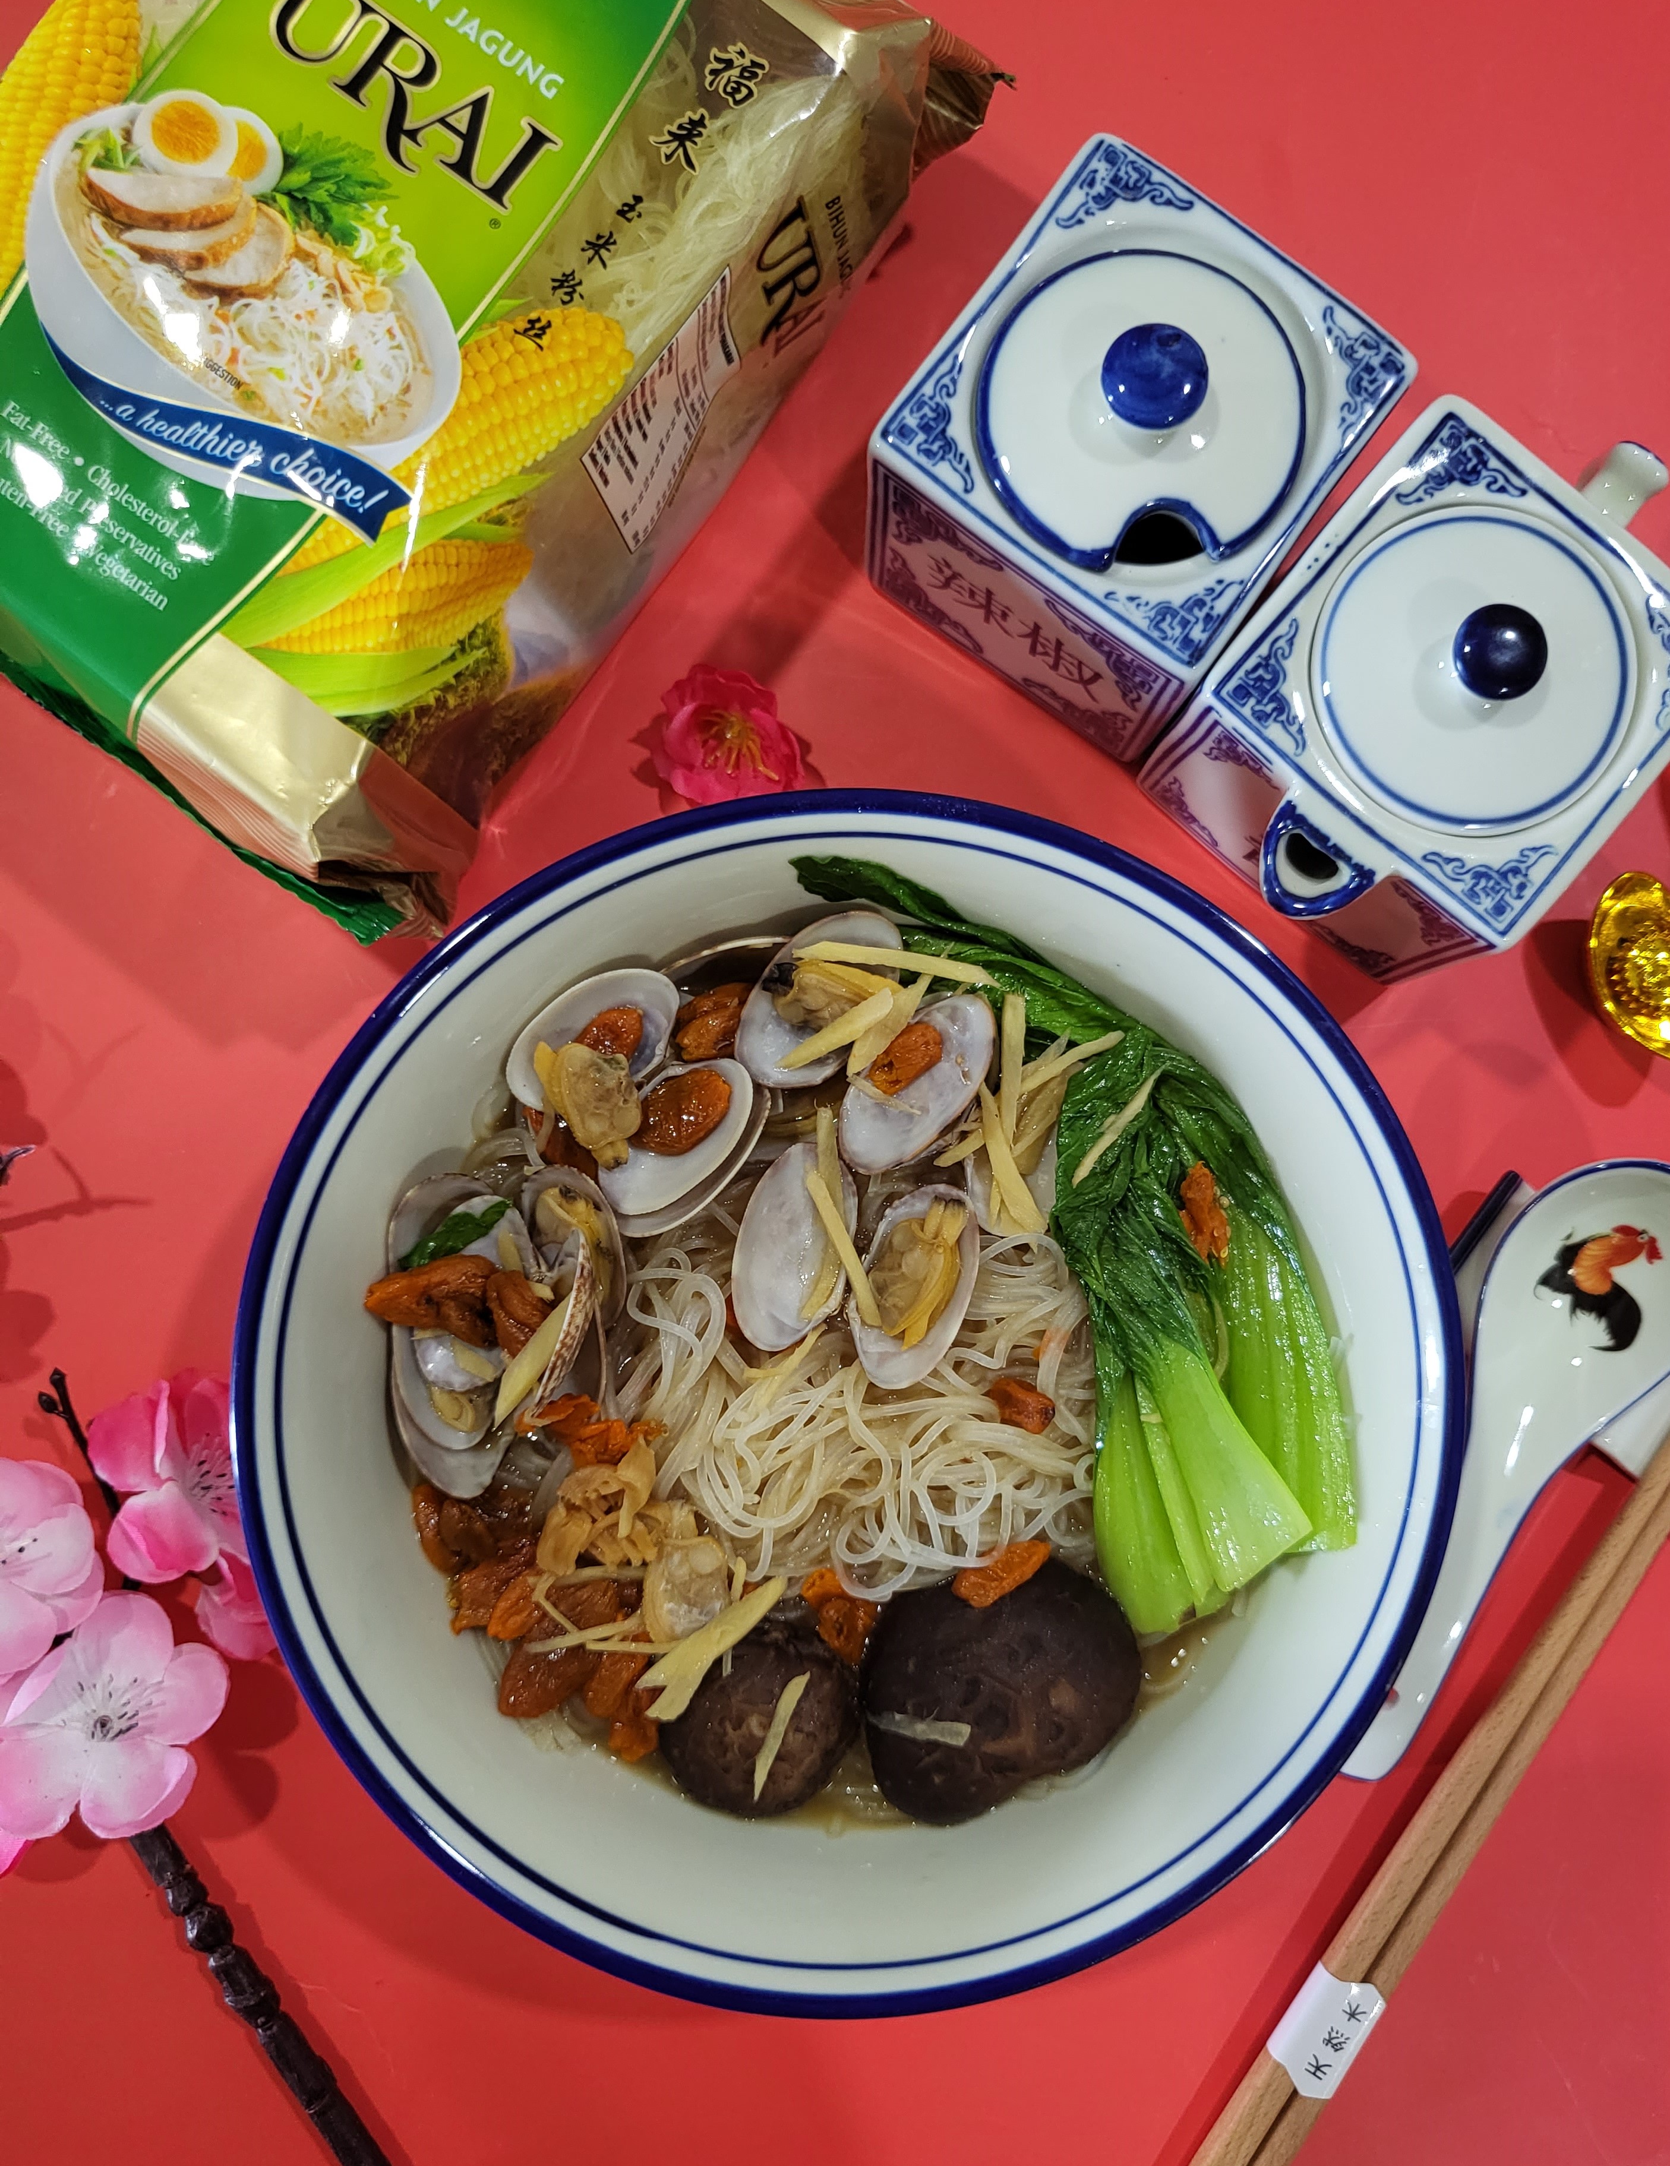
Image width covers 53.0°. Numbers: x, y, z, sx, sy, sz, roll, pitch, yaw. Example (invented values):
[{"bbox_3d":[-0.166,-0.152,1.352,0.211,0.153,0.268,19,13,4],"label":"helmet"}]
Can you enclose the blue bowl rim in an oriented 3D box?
[{"bbox_3d":[0.003,0.053,0.308,0.201,0.070,0.201,0,89,1],"label":"blue bowl rim"}]

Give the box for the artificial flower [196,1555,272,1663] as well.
[{"bbox_3d":[-0.114,0.102,0.324,0.027,0.019,0.026,0,100,-15],"label":"artificial flower"}]

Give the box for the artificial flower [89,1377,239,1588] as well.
[{"bbox_3d":[-0.120,0.075,0.315,0.038,0.019,0.038,0,84,-13],"label":"artificial flower"}]

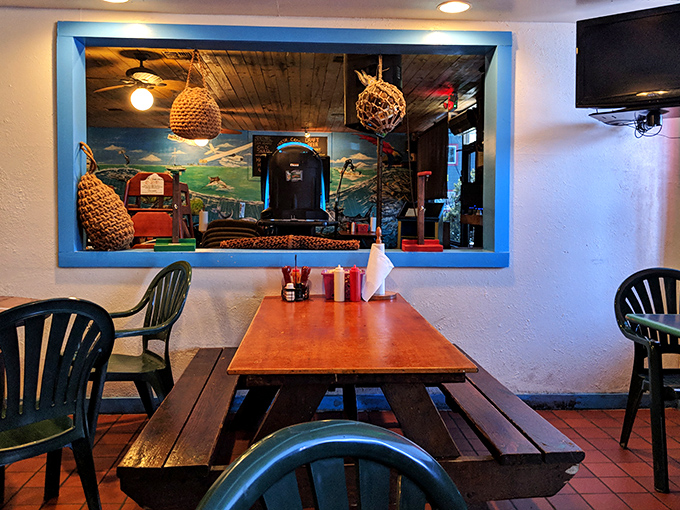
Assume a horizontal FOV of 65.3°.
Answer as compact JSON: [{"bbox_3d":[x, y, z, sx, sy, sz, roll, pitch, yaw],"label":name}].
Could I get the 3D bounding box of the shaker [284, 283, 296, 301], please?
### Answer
[{"bbox_3d":[-0.267,0.202,2.860,0.055,0.102,0.055,0,4,-3],"label":"shaker"}]

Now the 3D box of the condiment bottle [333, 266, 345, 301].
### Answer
[{"bbox_3d":[-0.004,0.155,2.870,0.058,0.200,0.058,0,4,-3],"label":"condiment bottle"}]

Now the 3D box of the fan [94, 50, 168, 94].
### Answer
[{"bbox_3d":[-1.875,-1.735,5.000,1.250,0.360,1.250,0,4,-3],"label":"fan"}]

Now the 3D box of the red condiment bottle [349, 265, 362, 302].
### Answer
[{"bbox_3d":[0.083,0.155,2.870,0.058,0.200,0.058,0,4,-3],"label":"red condiment bottle"}]

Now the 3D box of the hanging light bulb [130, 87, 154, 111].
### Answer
[{"bbox_3d":[-1.863,-1.470,5.000,0.210,0.215,0.210,0,4,-3],"label":"hanging light bulb"}]

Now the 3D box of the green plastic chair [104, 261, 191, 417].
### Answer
[{"bbox_3d":[-1.050,0.495,2.660,0.580,0.910,0.570,-2,5,-33],"label":"green plastic chair"}]

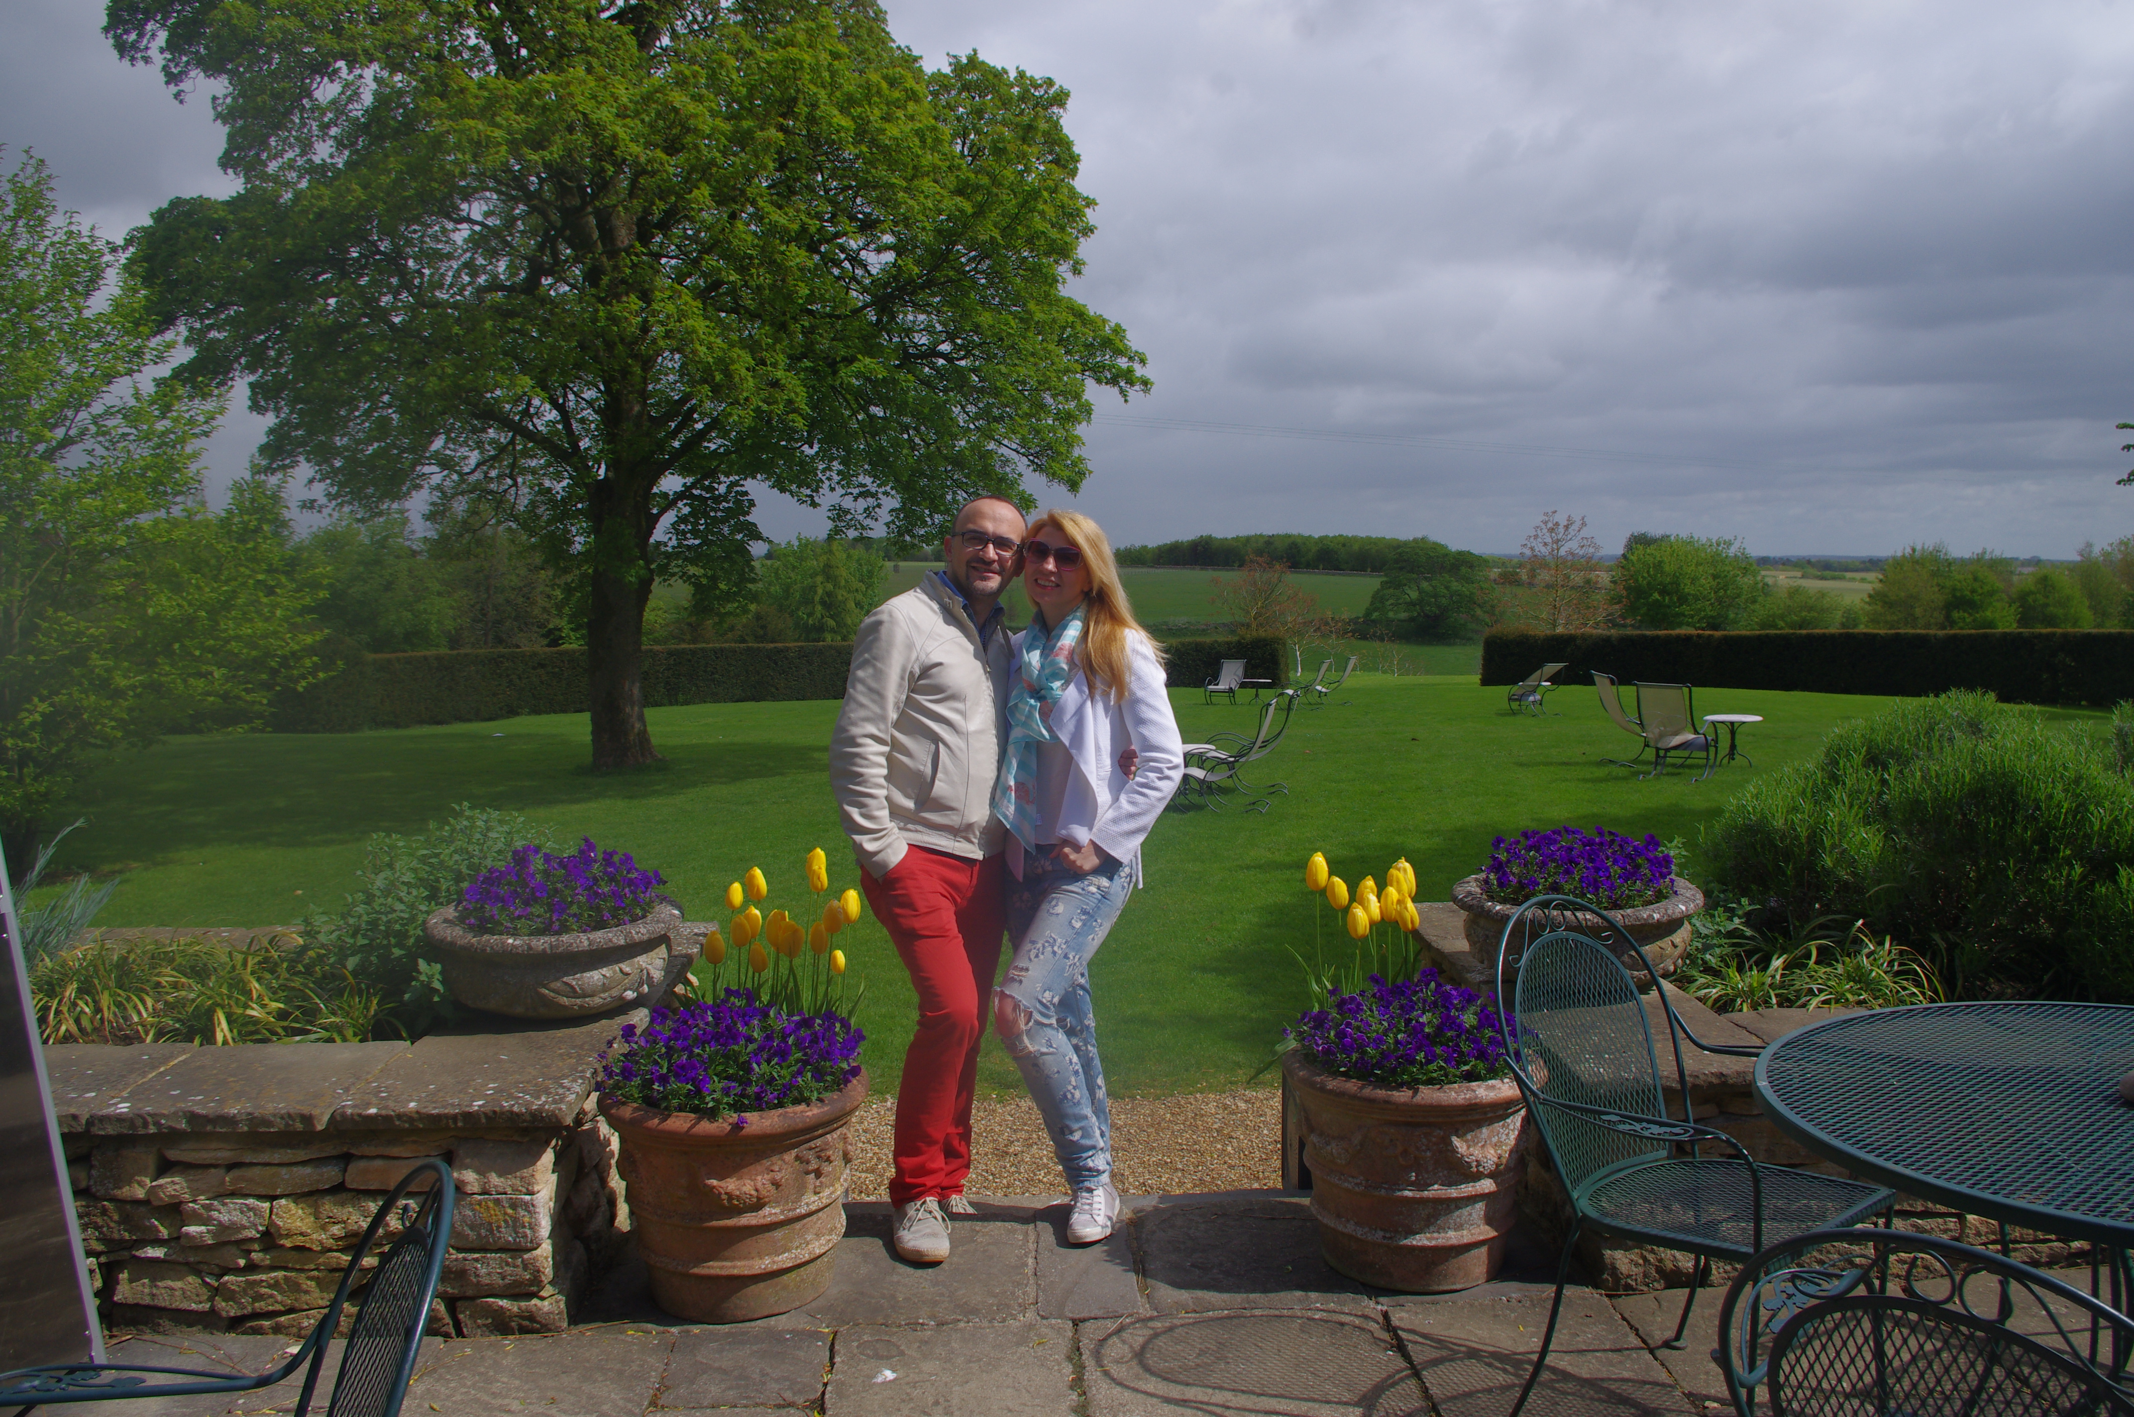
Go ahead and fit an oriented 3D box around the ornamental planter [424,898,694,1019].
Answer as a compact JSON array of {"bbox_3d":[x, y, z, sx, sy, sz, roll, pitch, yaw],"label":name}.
[{"bbox_3d":[-1.297,0.631,4.050,0.630,0.235,0.630,0,5,0],"label":"ornamental planter"}]

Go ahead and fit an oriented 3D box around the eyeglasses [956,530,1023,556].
[{"bbox_3d":[-0.177,-0.386,3.680,0.142,0.047,0.145,13,4,-12],"label":"eyeglasses"}]

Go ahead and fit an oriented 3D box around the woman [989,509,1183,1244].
[{"bbox_3d":[0.050,0.390,3.779,0.520,1.700,0.380,3,6,25],"label":"woman"}]

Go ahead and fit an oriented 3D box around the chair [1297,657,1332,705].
[{"bbox_3d":[4.864,-0.481,32.500,0.950,1.020,0.630,2,6,20],"label":"chair"}]

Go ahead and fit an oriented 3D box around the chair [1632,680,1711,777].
[{"bbox_3d":[6.350,0.220,16.700,0.640,0.970,0.930,4,7,38],"label":"chair"}]

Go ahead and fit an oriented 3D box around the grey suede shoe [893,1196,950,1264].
[{"bbox_3d":[-0.342,1.188,3.760,0.115,0.110,0.295,-1,6,-10],"label":"grey suede shoe"}]

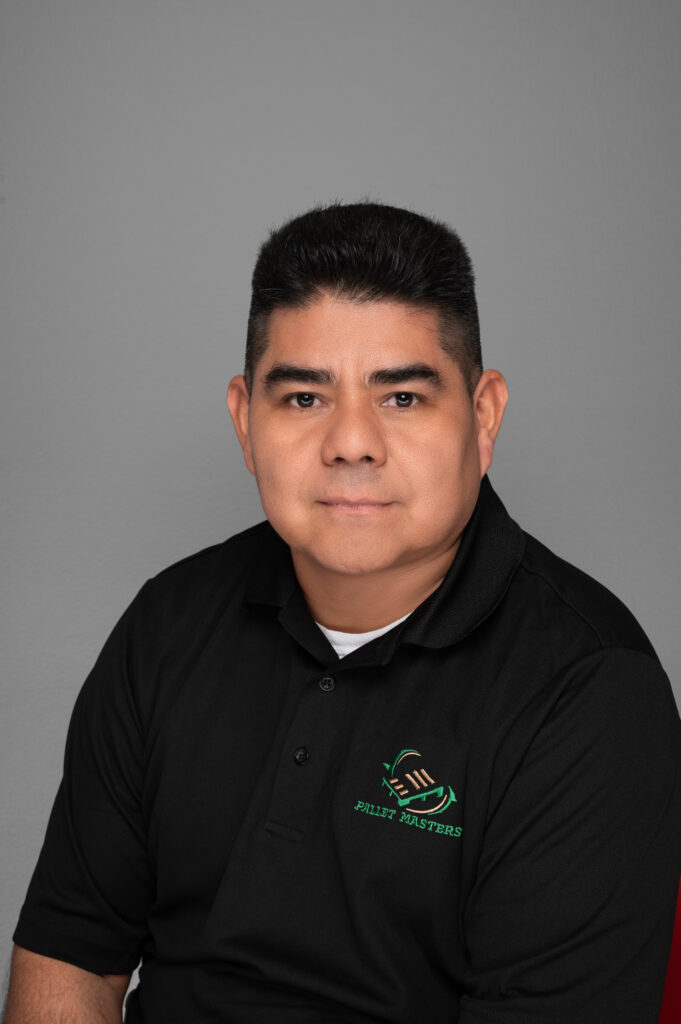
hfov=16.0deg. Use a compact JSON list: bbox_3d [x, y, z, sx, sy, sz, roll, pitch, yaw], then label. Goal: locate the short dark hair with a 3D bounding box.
[{"bbox_3d":[0.017,-0.139,1.690,0.165,0.157,0.200,0,1,6],"label":"short dark hair"}]

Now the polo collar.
[{"bbox_3d":[0.030,0.037,1.700,0.200,0.130,0.185,1,2,22],"label":"polo collar"}]

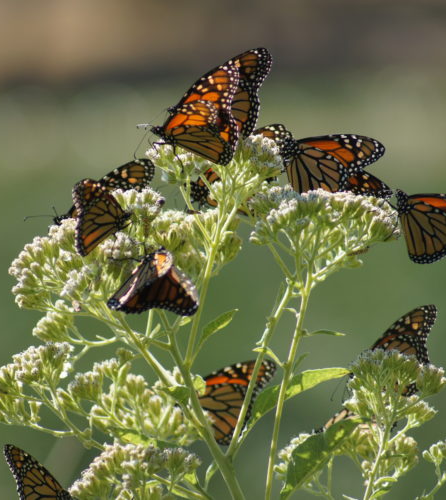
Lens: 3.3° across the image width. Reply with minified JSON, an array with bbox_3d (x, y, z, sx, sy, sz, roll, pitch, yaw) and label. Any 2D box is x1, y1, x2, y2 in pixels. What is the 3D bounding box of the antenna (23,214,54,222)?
[{"bbox_3d":[-0.089,-0.015,3.800,0.016,0.003,0.004,0,4,0],"label":"antenna"}]

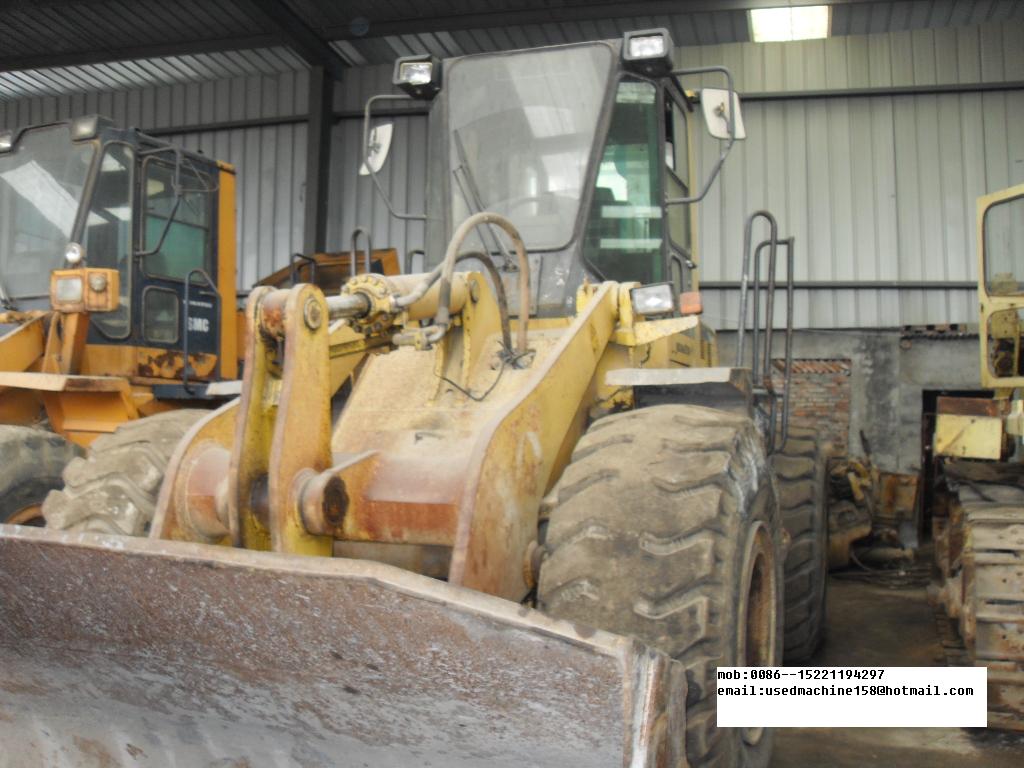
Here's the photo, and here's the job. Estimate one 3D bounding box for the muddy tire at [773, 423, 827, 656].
[{"bbox_3d":[1.732,1.021,6.690,0.585,1.570,1.590,-1,-3,20],"label":"muddy tire"}]

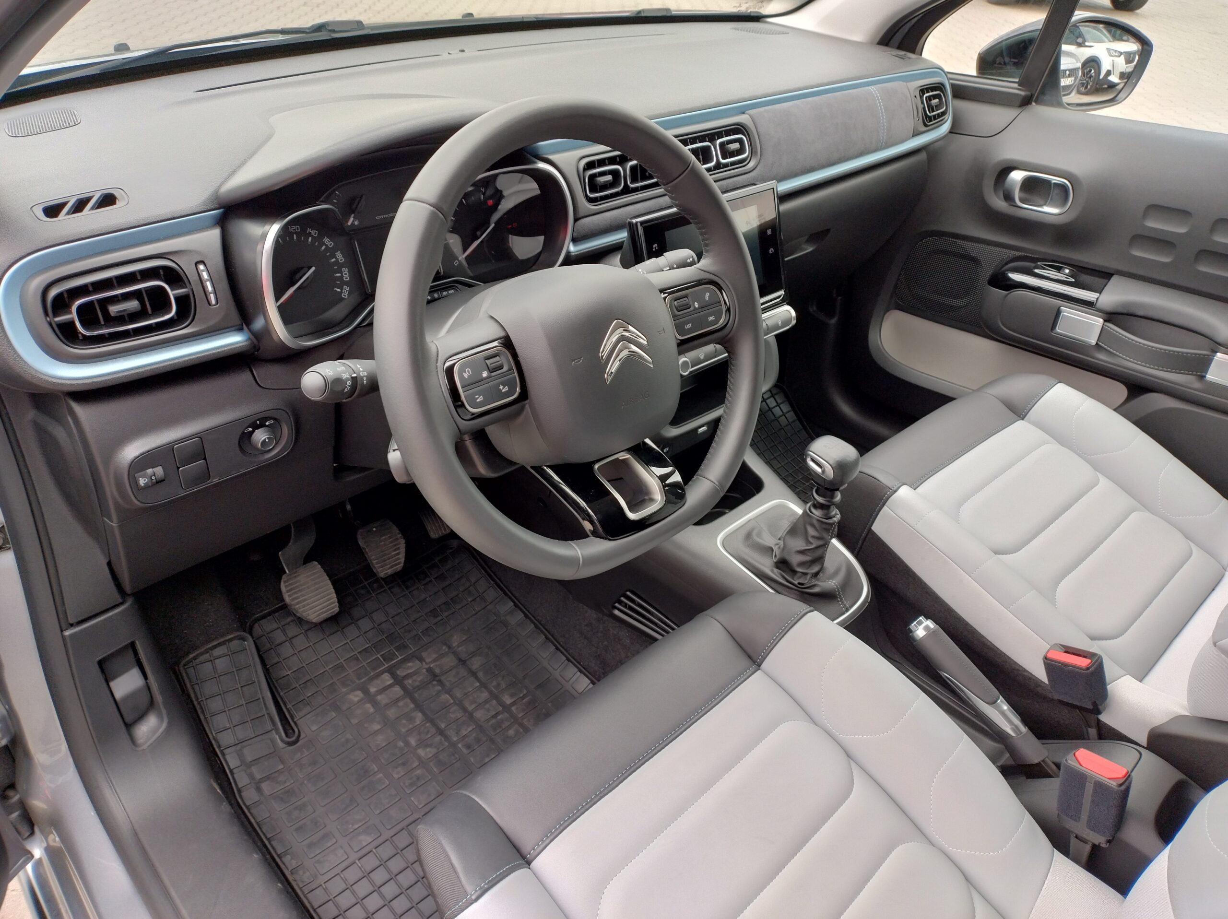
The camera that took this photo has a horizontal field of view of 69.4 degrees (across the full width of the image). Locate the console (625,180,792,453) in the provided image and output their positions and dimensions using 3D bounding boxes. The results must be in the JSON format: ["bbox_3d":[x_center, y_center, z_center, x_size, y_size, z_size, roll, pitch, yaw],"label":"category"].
[{"bbox_3d":[0.103,-0.167,1.124,0.240,0.340,0.140,-25,35,-33],"label":"console"}]

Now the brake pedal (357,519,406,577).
[{"bbox_3d":[-0.326,0.123,1.226,0.060,0.075,0.030,-25,6,-33],"label":"brake pedal"}]

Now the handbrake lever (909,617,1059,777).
[{"bbox_3d":[0.404,0.255,0.973,0.042,0.055,0.210,-25,62,-33],"label":"handbrake lever"}]

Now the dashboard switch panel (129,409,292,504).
[{"bbox_3d":[-0.392,-0.011,0.867,0.157,0.068,0.032,-25,53,-33],"label":"dashboard switch panel"}]

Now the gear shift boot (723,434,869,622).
[{"bbox_3d":[0.236,0.058,1.092,0.140,0.220,0.195,-25,35,-33],"label":"gear shift boot"}]

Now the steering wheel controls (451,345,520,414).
[{"bbox_3d":[-0.092,-0.057,0.638,0.058,0.046,0.022,-25,18,-33],"label":"steering wheel controls"}]

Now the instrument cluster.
[{"bbox_3d":[-0.177,-0.207,0.858,0.335,0.130,0.085,-25,26,-33],"label":"instrument cluster"}]

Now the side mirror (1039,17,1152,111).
[{"bbox_3d":[0.777,-0.670,1.492,0.225,0.155,0.140,-19,38,-27],"label":"side mirror"}]

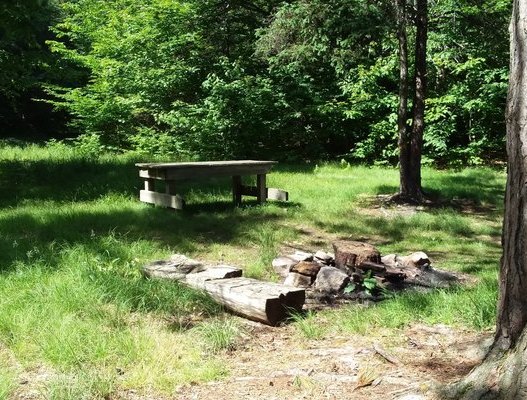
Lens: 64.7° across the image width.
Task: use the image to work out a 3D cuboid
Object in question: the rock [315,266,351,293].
[{"bbox_3d":[0.601,0.697,3.718,0.270,0.190,0.200,-3,8,-20],"label":"rock"}]

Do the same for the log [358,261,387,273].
[{"bbox_3d":[1.001,0.624,3.891,0.280,0.070,0.080,5,9,36],"label":"log"}]

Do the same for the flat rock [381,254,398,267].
[{"bbox_3d":[1.261,0.629,4.244,0.150,0.130,0.140,-1,7,-10],"label":"flat rock"}]

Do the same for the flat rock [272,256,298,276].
[{"bbox_3d":[0.222,0.672,4.200,0.270,0.140,0.240,0,10,0],"label":"flat rock"}]

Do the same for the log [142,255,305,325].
[{"bbox_3d":[-0.409,0.722,3.479,1.500,0.240,0.360,5,9,37],"label":"log"}]

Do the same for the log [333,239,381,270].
[{"bbox_3d":[0.961,0.588,4.250,0.450,0.230,0.430,6,10,-1],"label":"log"}]

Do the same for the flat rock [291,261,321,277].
[{"bbox_3d":[0.419,0.667,4.050,0.270,0.110,0.220,0,10,0],"label":"flat rock"}]

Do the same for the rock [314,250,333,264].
[{"bbox_3d":[0.655,0.622,4.500,0.220,0.110,0.190,0,10,0],"label":"rock"}]

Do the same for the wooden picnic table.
[{"bbox_3d":[-0.753,-0.263,6.672,2.200,0.740,1.250,-6,9,-38],"label":"wooden picnic table"}]

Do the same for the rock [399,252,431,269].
[{"bbox_3d":[1.587,0.640,4.400,0.300,0.125,0.220,0,10,0],"label":"rock"}]

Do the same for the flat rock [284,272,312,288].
[{"bbox_3d":[0.296,0.713,3.771,0.230,0.140,0.200,0,7,0],"label":"flat rock"}]

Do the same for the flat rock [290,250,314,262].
[{"bbox_3d":[0.407,0.601,4.400,0.250,0.090,0.210,0,10,0],"label":"flat rock"}]

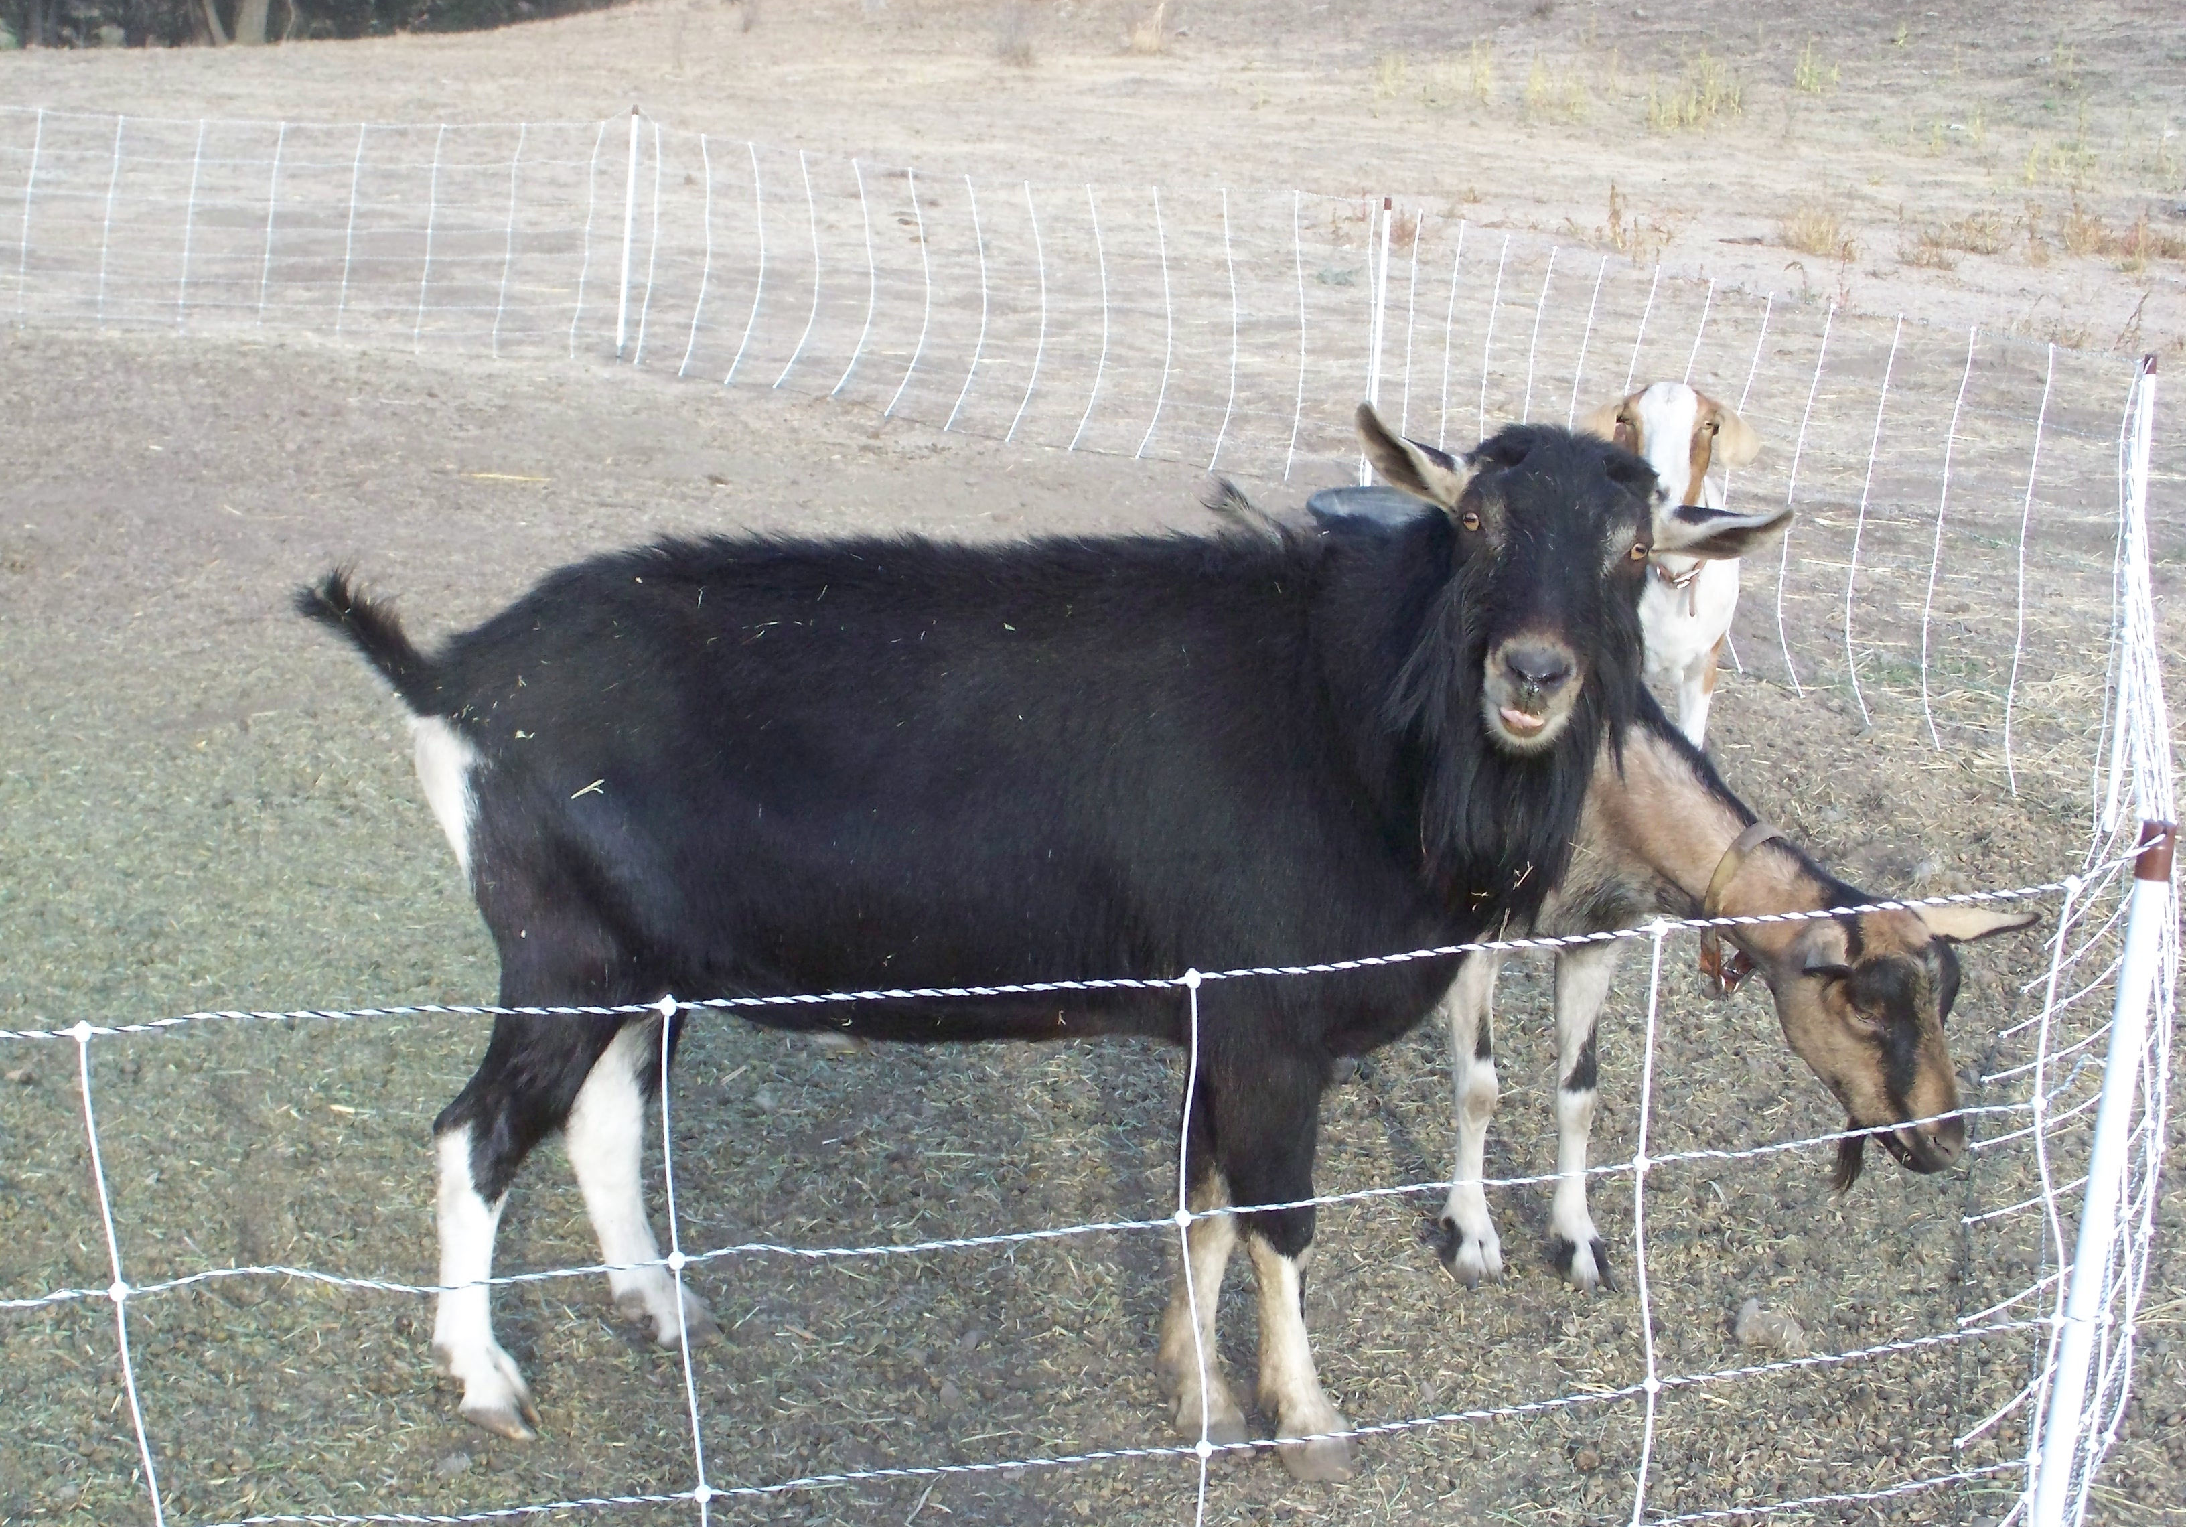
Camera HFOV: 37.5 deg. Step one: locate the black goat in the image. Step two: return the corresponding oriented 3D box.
[{"bbox_3d":[-0.111,0.182,3.036,1.380,1.020,0.500,5,14,11],"label":"black goat"}]

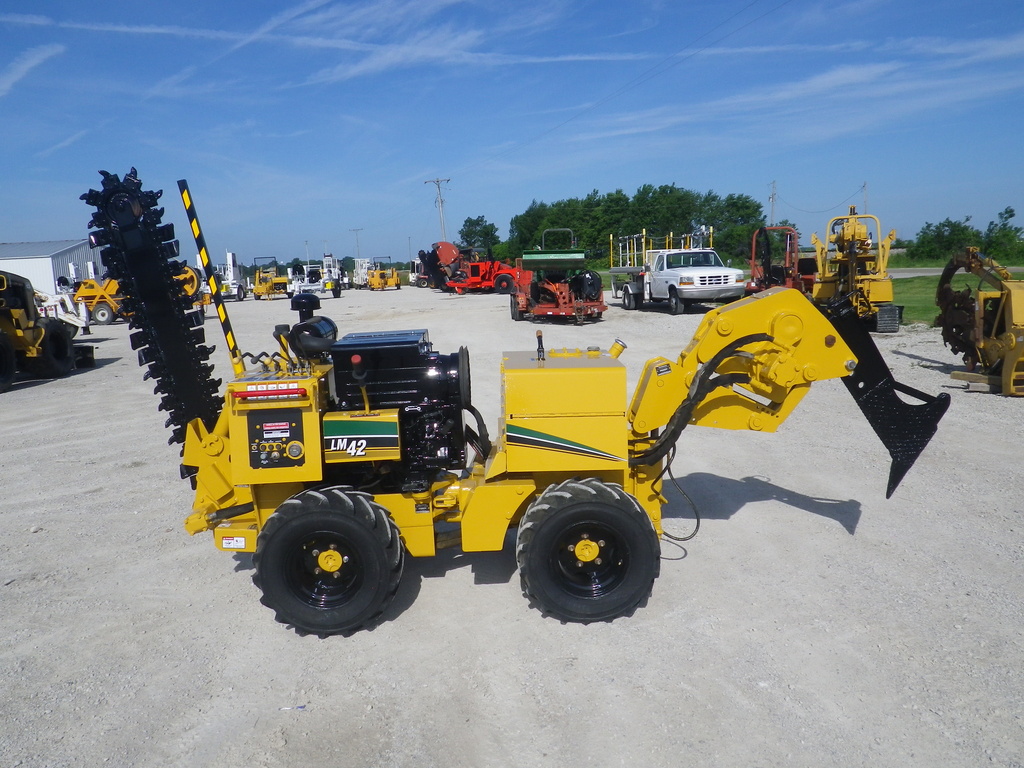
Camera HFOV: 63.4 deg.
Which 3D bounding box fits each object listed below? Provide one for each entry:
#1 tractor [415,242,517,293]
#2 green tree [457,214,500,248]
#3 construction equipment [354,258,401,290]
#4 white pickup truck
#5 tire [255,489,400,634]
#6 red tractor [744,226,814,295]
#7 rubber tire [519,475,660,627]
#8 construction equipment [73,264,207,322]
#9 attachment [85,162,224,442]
[{"bbox_3d":[-2.651,-6.727,48.523,5.900,3.000,2.300,-2,8,-2],"label":"tractor"},{"bbox_3d":[-4.407,-19.026,113.426,6.000,9.000,6.000,-2,8,0],"label":"green tree"},{"bbox_3d":[-10.217,-8.383,63.399,2.600,2.550,3.800,-3,8,-3],"label":"construction equipment"},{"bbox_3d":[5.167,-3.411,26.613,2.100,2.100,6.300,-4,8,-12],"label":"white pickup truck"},{"bbox_3d":[-0.845,0.809,3.870,0.660,0.660,0.300,-2,8,-2],"label":"tire"},{"bbox_3d":[7.436,-3.208,23.421,1.750,2.450,3.200,-2,8,3],"label":"red tractor"},{"bbox_3d":[0.348,0.764,3.880,0.660,0.660,0.300,-2,8,-1],"label":"rubber tire"},{"bbox_3d":[-14.237,-3.448,31.657,4.700,2.150,2.100,-5,9,-21],"label":"construction equipment"},{"bbox_3d":[-1.766,-0.314,4.189,0.430,1.520,0.230,-16,8,2],"label":"attachment"}]

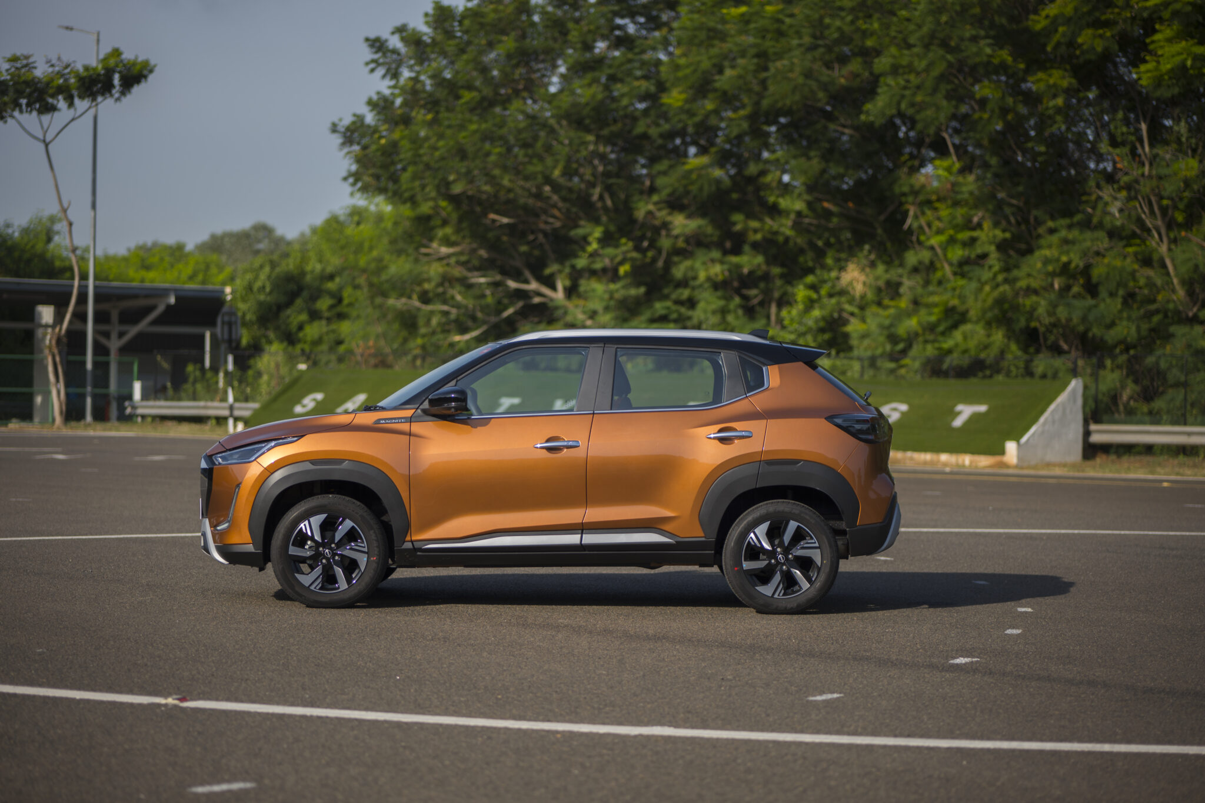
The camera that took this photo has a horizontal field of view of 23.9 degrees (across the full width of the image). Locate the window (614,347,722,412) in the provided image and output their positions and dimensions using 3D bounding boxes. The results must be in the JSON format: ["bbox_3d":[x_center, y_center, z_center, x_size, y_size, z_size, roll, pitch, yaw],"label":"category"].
[{"bbox_3d":[0.368,-0.125,15.800,0.620,0.360,0.050,1,-14,0],"label":"window"}]

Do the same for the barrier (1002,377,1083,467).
[{"bbox_3d":[6.360,0.298,40.900,1.570,1.270,0.220,0,1,-45],"label":"barrier"}]

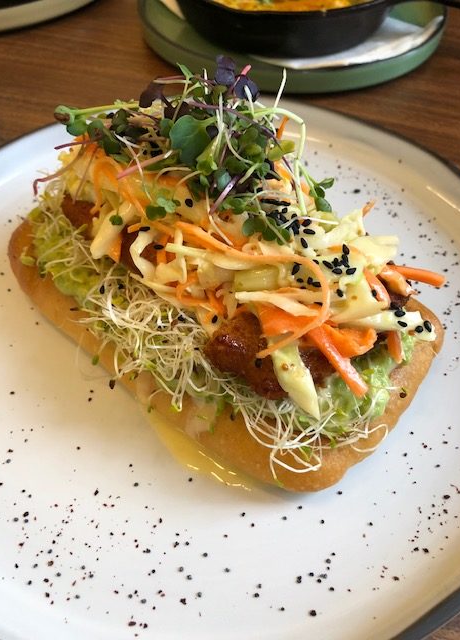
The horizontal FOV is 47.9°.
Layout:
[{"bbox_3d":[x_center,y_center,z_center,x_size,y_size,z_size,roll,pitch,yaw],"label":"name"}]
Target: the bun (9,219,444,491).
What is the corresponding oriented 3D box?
[{"bbox_3d":[-0.007,-0.011,0.209,0.166,0.036,0.096,35,60,23],"label":"bun"}]

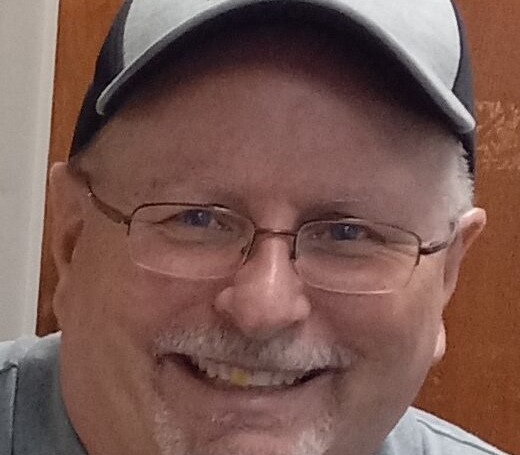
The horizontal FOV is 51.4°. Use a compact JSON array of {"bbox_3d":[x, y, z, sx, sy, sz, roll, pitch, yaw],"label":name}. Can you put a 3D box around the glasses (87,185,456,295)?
[{"bbox_3d":[0.008,-0.006,0.322,0.150,0.046,0.135,6,10,-1],"label":"glasses"}]

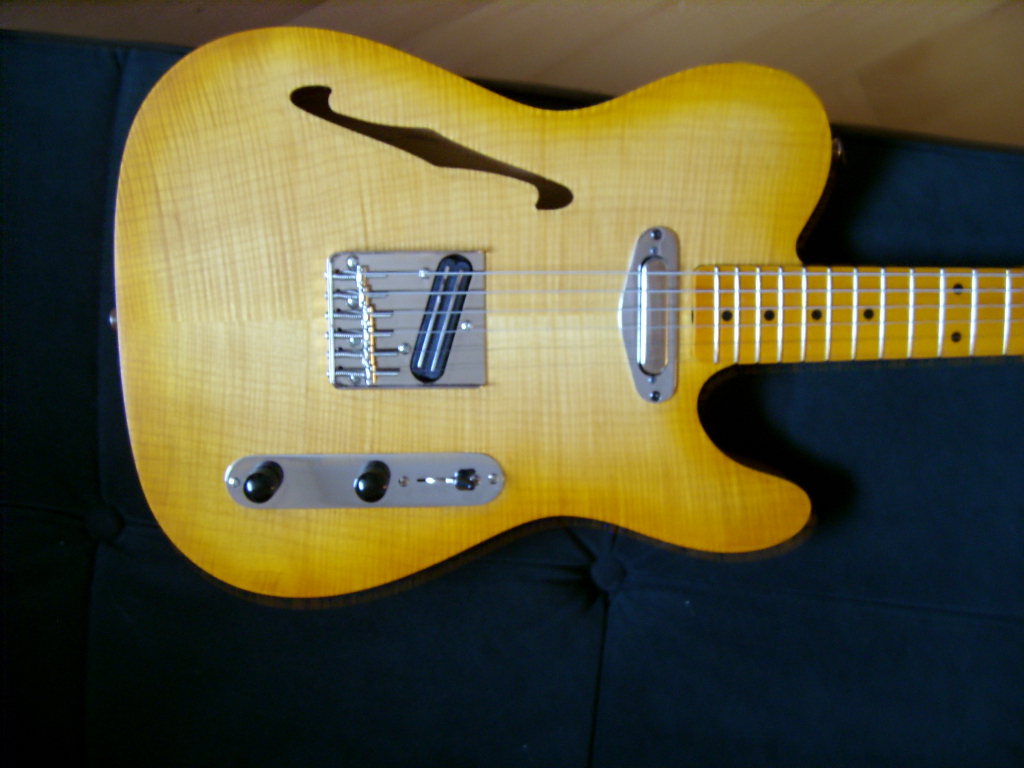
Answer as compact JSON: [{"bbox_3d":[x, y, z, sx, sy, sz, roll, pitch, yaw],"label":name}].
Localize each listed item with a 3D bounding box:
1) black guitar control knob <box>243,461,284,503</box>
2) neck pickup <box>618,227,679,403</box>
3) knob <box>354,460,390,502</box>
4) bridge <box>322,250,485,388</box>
[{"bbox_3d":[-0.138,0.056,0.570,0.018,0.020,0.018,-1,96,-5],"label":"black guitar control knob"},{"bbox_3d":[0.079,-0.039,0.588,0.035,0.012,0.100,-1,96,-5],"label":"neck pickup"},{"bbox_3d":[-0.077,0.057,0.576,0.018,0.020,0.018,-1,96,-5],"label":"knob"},{"bbox_3d":[-0.058,-0.035,0.574,0.089,0.015,0.077,-1,96,-5],"label":"bridge"}]

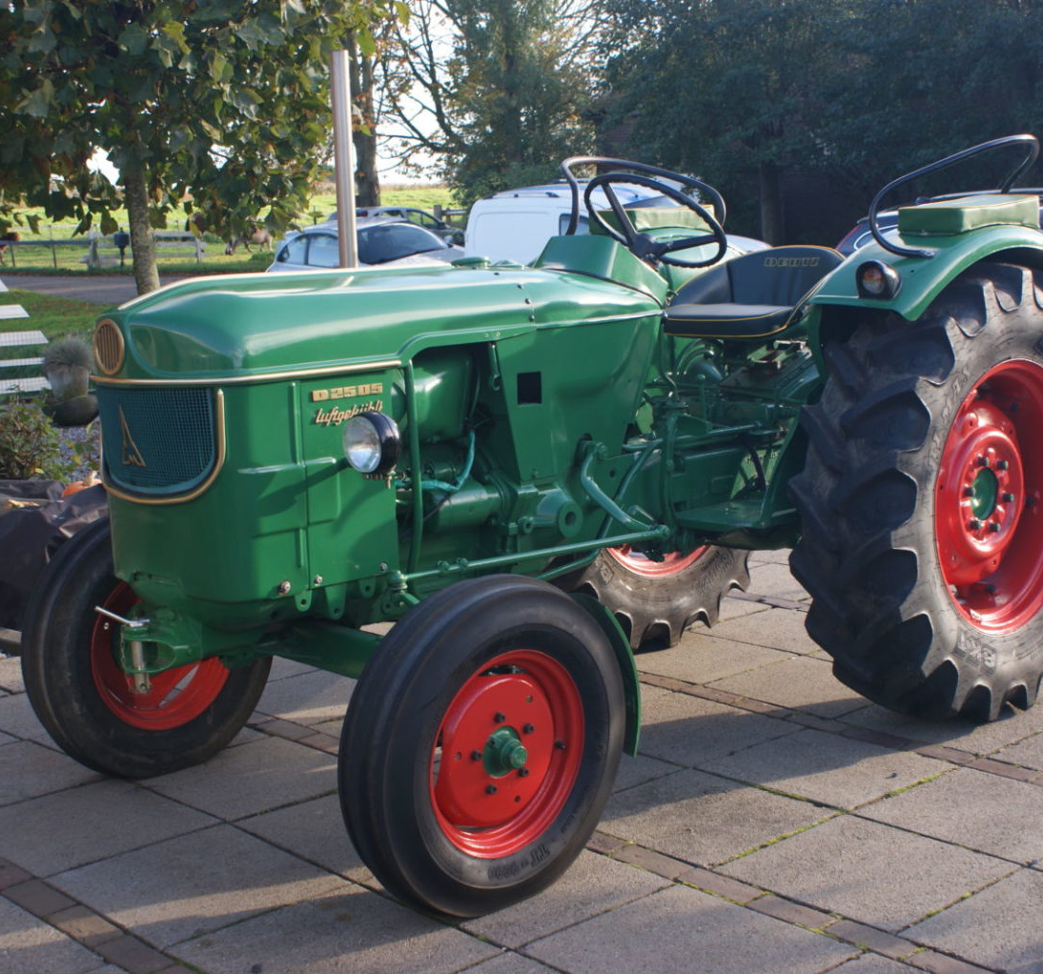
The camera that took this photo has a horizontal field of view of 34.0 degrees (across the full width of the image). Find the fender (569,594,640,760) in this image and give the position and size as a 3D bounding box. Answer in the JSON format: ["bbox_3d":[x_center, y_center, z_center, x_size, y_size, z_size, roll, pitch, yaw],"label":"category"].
[{"bbox_3d":[0.123,0.402,3.771,0.250,0.430,0.180,-10,12,-42],"label":"fender"}]

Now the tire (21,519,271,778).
[{"bbox_3d":[-0.960,0.410,4.474,0.710,0.710,0.175,-10,12,-42],"label":"tire"}]

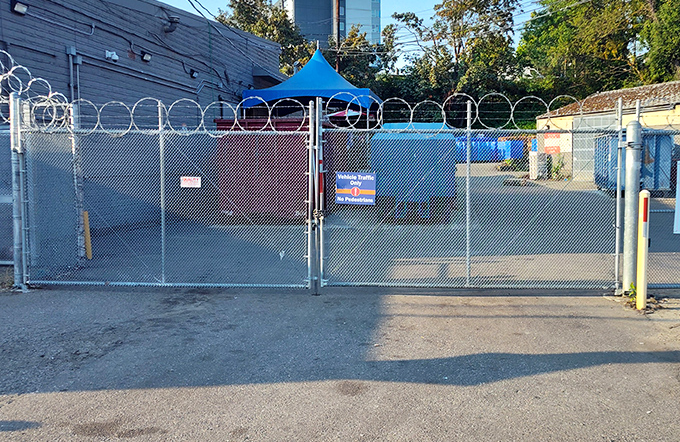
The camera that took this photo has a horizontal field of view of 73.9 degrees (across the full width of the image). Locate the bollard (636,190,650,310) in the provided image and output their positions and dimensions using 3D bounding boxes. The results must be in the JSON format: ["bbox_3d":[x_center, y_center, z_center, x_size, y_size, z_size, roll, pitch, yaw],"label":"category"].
[{"bbox_3d":[3.207,0.306,4.769,0.118,1.250,0.118,0,3,0],"label":"bollard"}]

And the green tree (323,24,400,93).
[{"bbox_3d":[1.601,-9.382,34.025,6.200,10.310,5.800,0,6,0],"label":"green tree"}]

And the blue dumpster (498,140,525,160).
[{"bbox_3d":[12.941,-5.320,34.091,1.850,1.450,1.600,1,6,8],"label":"blue dumpster"}]

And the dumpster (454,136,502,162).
[{"bbox_3d":[10.863,-5.613,35.565,3.900,1.900,2.100,1,6,8],"label":"dumpster"}]

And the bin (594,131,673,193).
[{"bbox_3d":[10.916,-2.183,16.860,1.950,2.250,2.100,1,6,6],"label":"bin"}]

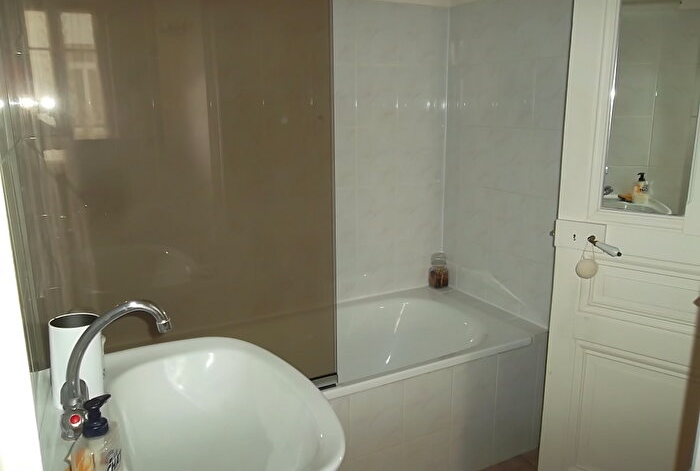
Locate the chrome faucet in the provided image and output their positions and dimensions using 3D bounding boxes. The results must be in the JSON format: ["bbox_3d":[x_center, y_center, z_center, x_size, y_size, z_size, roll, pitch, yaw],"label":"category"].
[{"bbox_3d":[-0.387,0.212,0.908,0.184,0.214,0.140,-7,15,-26],"label":"chrome faucet"}]

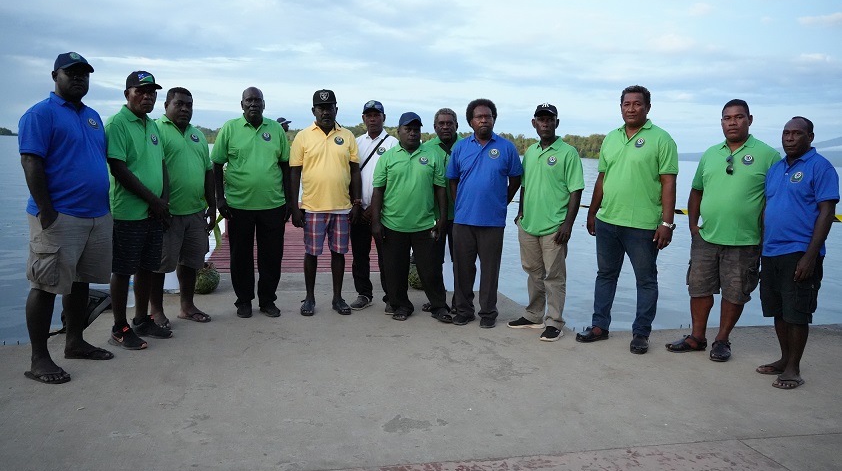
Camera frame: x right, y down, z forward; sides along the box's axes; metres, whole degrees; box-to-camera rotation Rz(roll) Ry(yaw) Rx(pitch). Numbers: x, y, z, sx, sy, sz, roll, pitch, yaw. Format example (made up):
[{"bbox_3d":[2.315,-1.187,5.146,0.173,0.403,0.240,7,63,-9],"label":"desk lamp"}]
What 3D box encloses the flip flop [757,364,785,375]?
[{"bbox_3d":[2.271,0.838,4.164,0.270,0.065,0.100,1,7,-9],"label":"flip flop"}]

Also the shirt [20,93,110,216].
[{"bbox_3d":[-1.901,-0.441,3.521,0.350,0.665,0.523,6,8,26],"label":"shirt"}]

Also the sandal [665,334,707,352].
[{"bbox_3d":[1.836,0.732,4.515,0.285,0.105,0.110,1,8,-11],"label":"sandal"}]

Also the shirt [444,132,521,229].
[{"bbox_3d":[0.466,-0.420,4.845,0.574,0.702,0.310,3,7,5],"label":"shirt"}]

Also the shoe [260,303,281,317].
[{"bbox_3d":[-1.184,0.557,5.140,0.105,0.105,0.290,-3,9,-37],"label":"shoe"}]

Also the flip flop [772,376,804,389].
[{"bbox_3d":[2.190,0.852,3.893,0.265,0.055,0.100,-4,10,-39],"label":"flip flop"}]

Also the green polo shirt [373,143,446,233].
[{"bbox_3d":[-0.087,-0.357,4.890,0.565,0.667,0.320,2,7,-2],"label":"green polo shirt"}]

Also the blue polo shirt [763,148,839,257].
[{"bbox_3d":[2.250,-0.201,3.877,0.290,0.660,0.450,-2,9,-31],"label":"blue polo shirt"}]

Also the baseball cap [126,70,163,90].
[{"bbox_3d":[-1.708,-0.957,4.040,0.260,0.125,0.180,8,9,37],"label":"baseball cap"}]

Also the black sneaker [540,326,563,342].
[{"bbox_3d":[0.954,0.664,4.666,0.105,0.110,0.285,6,8,26],"label":"black sneaker"}]

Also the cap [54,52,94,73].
[{"bbox_3d":[-1.814,-0.912,3.425,0.260,0.125,0.175,7,9,33],"label":"cap"}]

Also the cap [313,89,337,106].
[{"bbox_3d":[-0.727,-1.044,4.955,0.180,0.130,0.265,1,8,-9],"label":"cap"}]

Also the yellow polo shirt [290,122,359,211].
[{"bbox_3d":[-0.733,-0.529,4.986,0.546,0.684,0.310,1,7,-10],"label":"yellow polo shirt"}]

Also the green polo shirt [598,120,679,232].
[{"bbox_3d":[1.471,-0.417,4.438,0.550,0.720,0.330,8,10,40],"label":"green polo shirt"}]

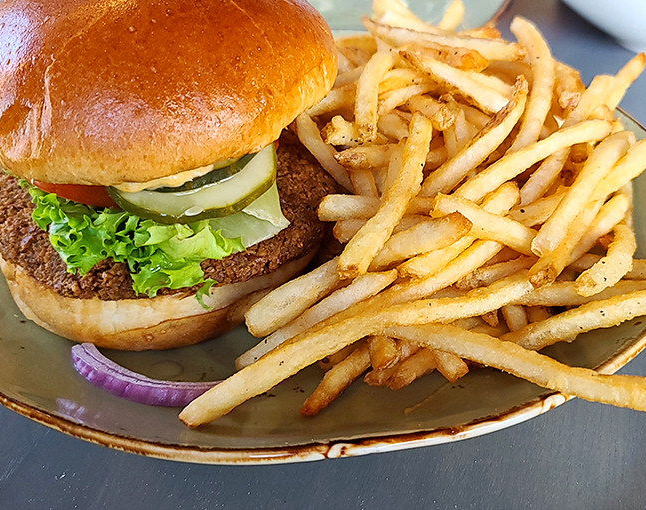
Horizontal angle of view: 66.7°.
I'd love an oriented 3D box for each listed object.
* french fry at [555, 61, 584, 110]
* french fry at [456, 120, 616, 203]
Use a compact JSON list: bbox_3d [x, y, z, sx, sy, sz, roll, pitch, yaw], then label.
[{"bbox_3d":[0.112,-0.081,0.227,0.009,0.009,0.034,2,58,2],"label":"french fry"},{"bbox_3d":[0.081,-0.037,0.182,0.082,0.009,0.009,-25,48,-21],"label":"french fry"}]

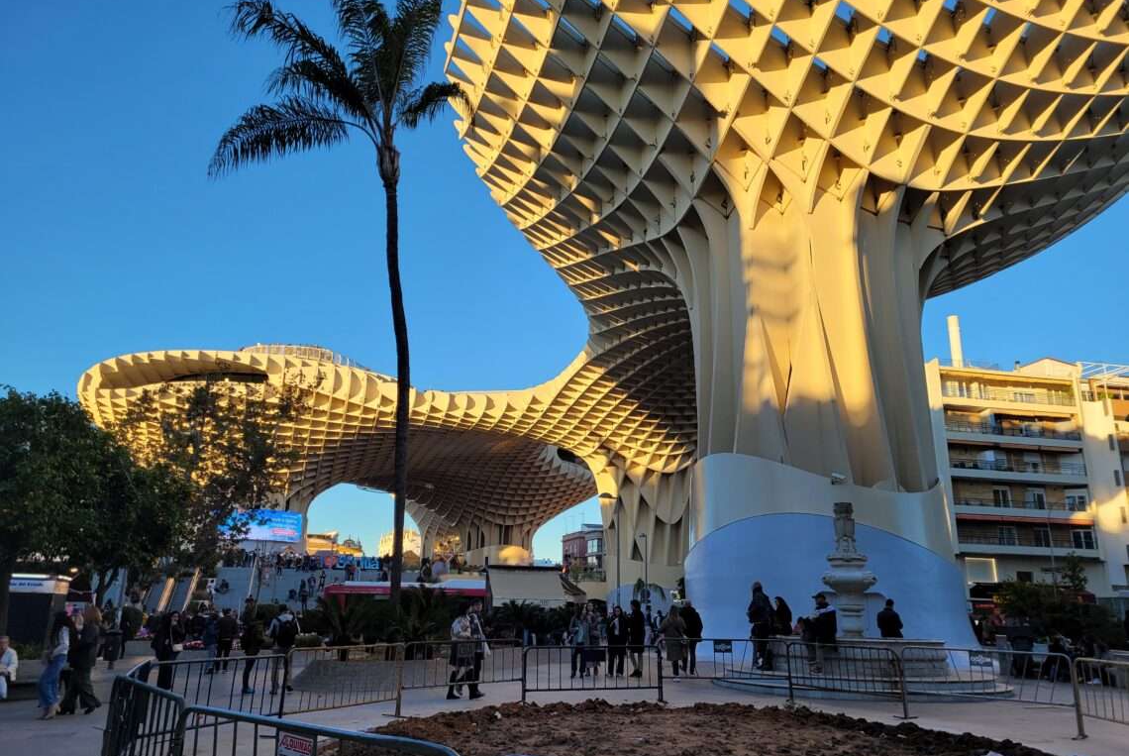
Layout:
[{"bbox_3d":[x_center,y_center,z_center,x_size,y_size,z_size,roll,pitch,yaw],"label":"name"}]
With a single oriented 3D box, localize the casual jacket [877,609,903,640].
[{"bbox_3d":[7.133,5.416,18.669,0.580,0.660,0.320,-3,-17,13],"label":"casual jacket"}]

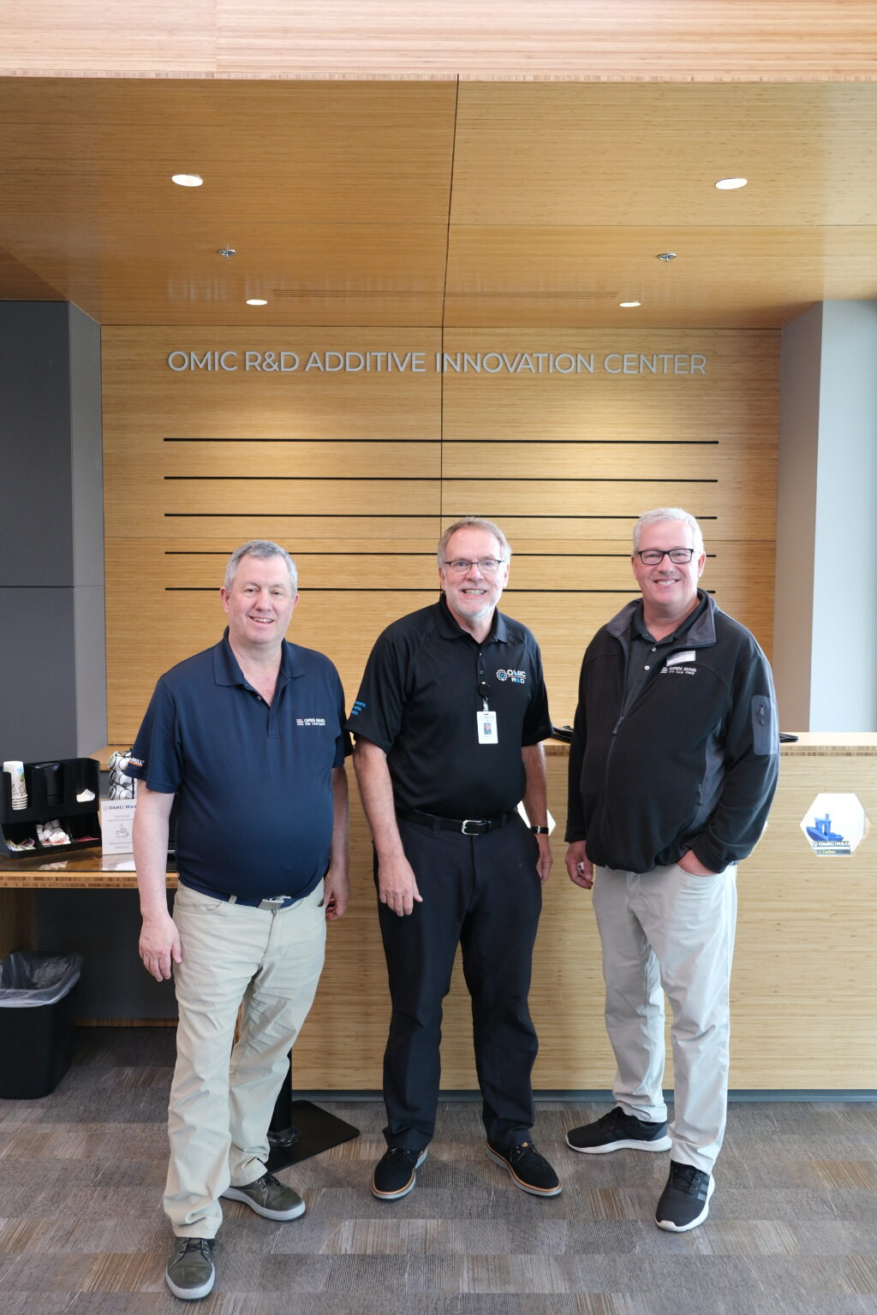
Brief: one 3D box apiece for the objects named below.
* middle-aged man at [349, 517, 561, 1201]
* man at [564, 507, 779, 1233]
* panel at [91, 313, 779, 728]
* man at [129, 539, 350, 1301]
[{"bbox_3d":[0.048,0.538,2.911,0.590,1.835,0.380,-1,5,-20],"label":"middle-aged man"},{"bbox_3d":[0.604,0.526,2.902,0.580,1.865,0.410,3,5,35],"label":"man"},{"bbox_3d":[0.012,-0.480,4.297,2.710,1.680,0.060,0,4,-1],"label":"panel"},{"bbox_3d":[-0.474,0.592,2.632,0.540,1.765,0.420,-2,5,-23],"label":"man"}]

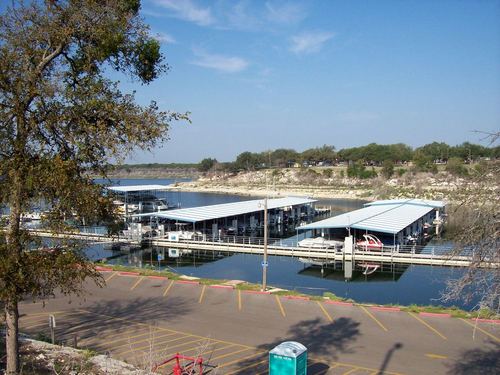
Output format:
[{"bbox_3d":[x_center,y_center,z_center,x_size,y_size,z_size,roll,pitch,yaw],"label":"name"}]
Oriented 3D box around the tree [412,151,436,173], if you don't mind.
[{"bbox_3d":[86.243,-12.850,257.000,11.506,10.873,10.355,0,2,0],"label":"tree"}]

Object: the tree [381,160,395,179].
[{"bbox_3d":[67.163,-8.670,254.000,6.633,9.037,6.633,0,2,0],"label":"tree"}]

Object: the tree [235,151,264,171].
[{"bbox_3d":[-0.854,-15.369,296.000,15.460,11.385,13.141,0,2,0],"label":"tree"}]

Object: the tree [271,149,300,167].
[{"bbox_3d":[19.240,-16.452,290.000,15.147,10.596,12.875,0,2,0],"label":"tree"}]

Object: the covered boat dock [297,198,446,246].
[{"bbox_3d":[29.012,6.612,109.243,18.000,4.800,70.000,1,2,25],"label":"covered boat dock"}]

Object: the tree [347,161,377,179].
[{"bbox_3d":[54.464,-8.792,254.000,14.214,8.792,11.371,0,2,0],"label":"tree"}]

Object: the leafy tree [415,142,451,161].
[{"bbox_3d":[96.865,-18.577,276.000,18.535,10.615,15.754,0,2,0],"label":"leafy tree"}]

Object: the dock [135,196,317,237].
[{"bbox_3d":[-0.969,6.102,128.335,15.200,4.600,71.000,1,2,25],"label":"dock"}]

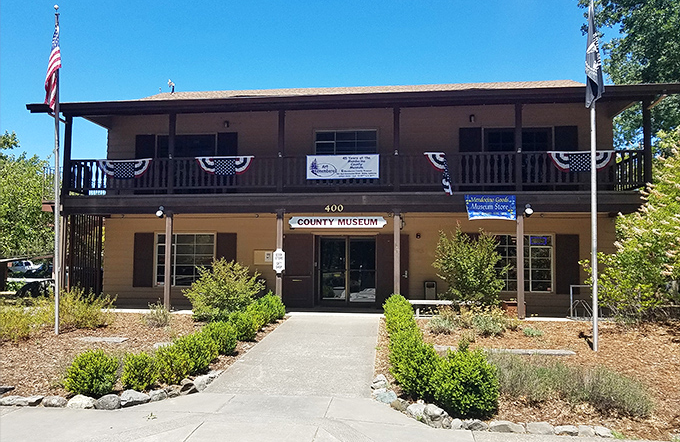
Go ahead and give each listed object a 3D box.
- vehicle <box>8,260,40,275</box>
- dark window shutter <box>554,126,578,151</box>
[{"bbox_3d":[-30.223,4.529,49.000,4.500,1.500,1.800,-3,-5,41],"label":"vehicle"},{"bbox_3d":[6.364,-1.663,14.288,0.620,1.989,0.045,0,-4,6],"label":"dark window shutter"}]

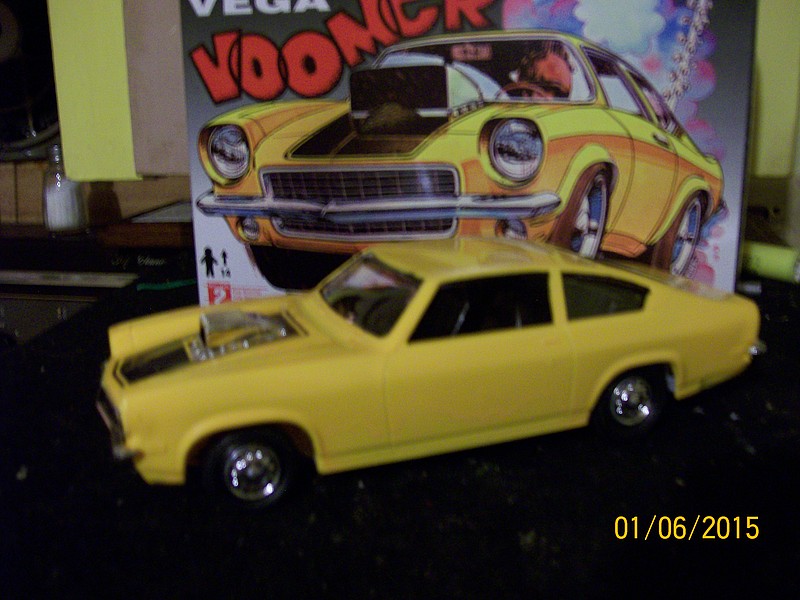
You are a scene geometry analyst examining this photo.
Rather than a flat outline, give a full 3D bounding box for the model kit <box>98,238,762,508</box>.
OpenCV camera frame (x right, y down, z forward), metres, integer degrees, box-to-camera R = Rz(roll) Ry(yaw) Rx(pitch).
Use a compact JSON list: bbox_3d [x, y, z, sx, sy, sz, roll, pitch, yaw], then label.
[{"bbox_3d":[0.009,0.010,0.223,0.173,0.051,0.066,-7,15,-20],"label":"model kit"}]

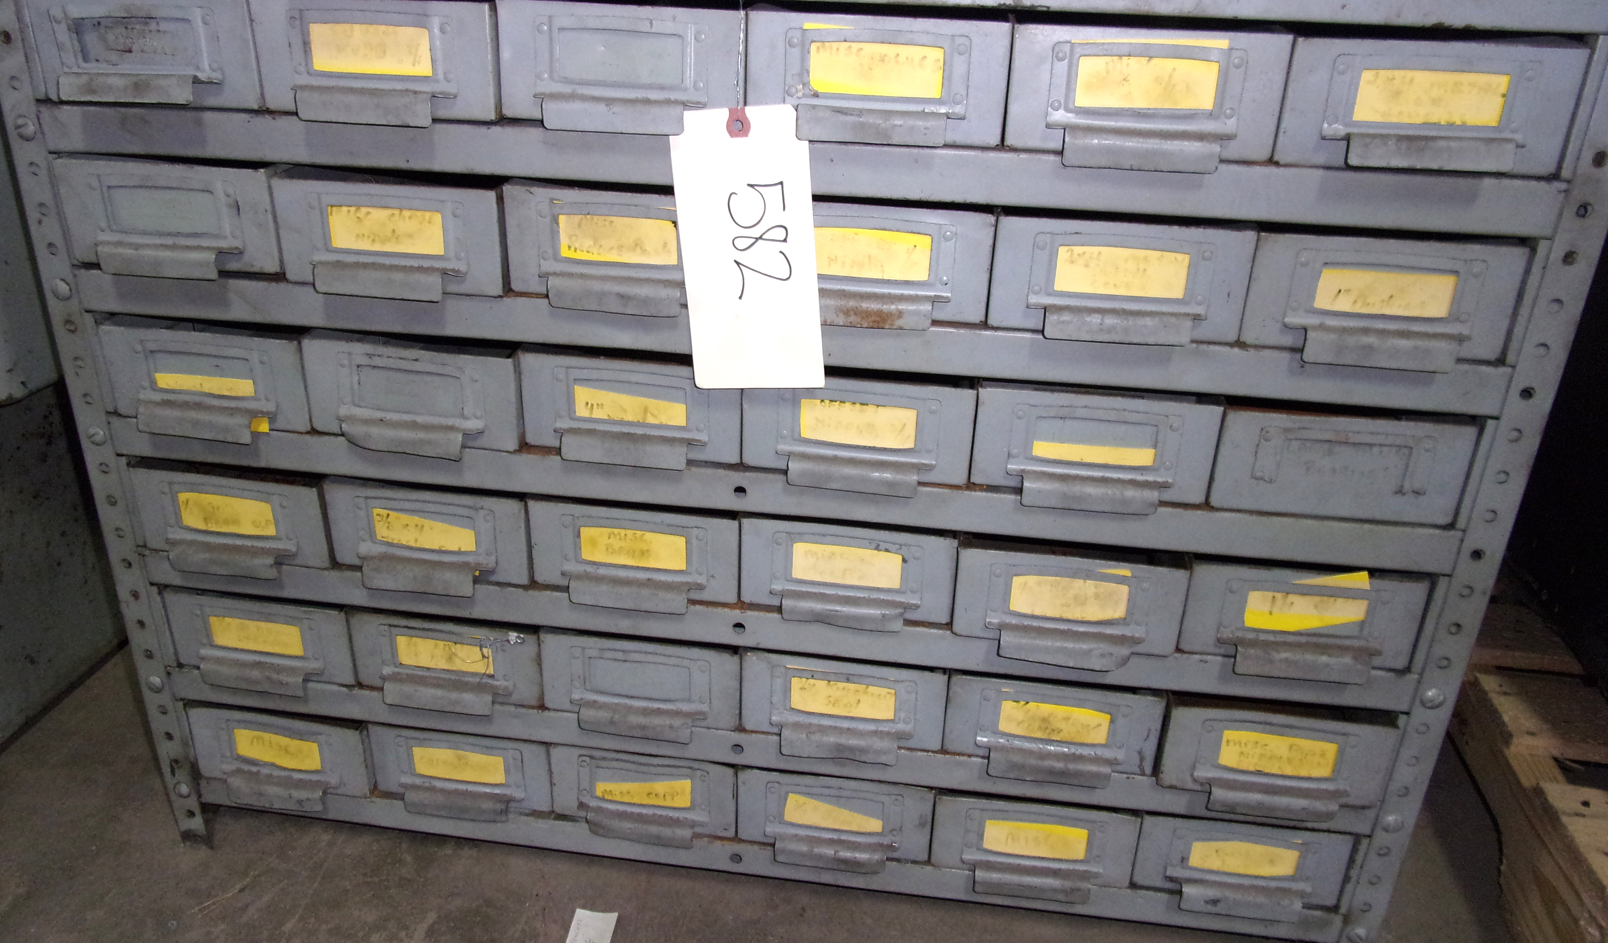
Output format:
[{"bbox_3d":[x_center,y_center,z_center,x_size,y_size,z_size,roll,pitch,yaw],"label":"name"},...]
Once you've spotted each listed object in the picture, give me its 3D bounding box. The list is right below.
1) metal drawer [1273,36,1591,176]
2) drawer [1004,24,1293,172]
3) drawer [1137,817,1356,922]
[{"bbox_3d":[0.348,-0.253,0.722,0.143,0.067,0.338,5,24,6],"label":"metal drawer"},{"bbox_3d":[0.198,-0.251,0.712,0.141,0.068,0.309,5,24,6],"label":"drawer"},{"bbox_3d":[0.322,0.224,0.891,0.140,0.066,0.290,5,24,6],"label":"drawer"}]

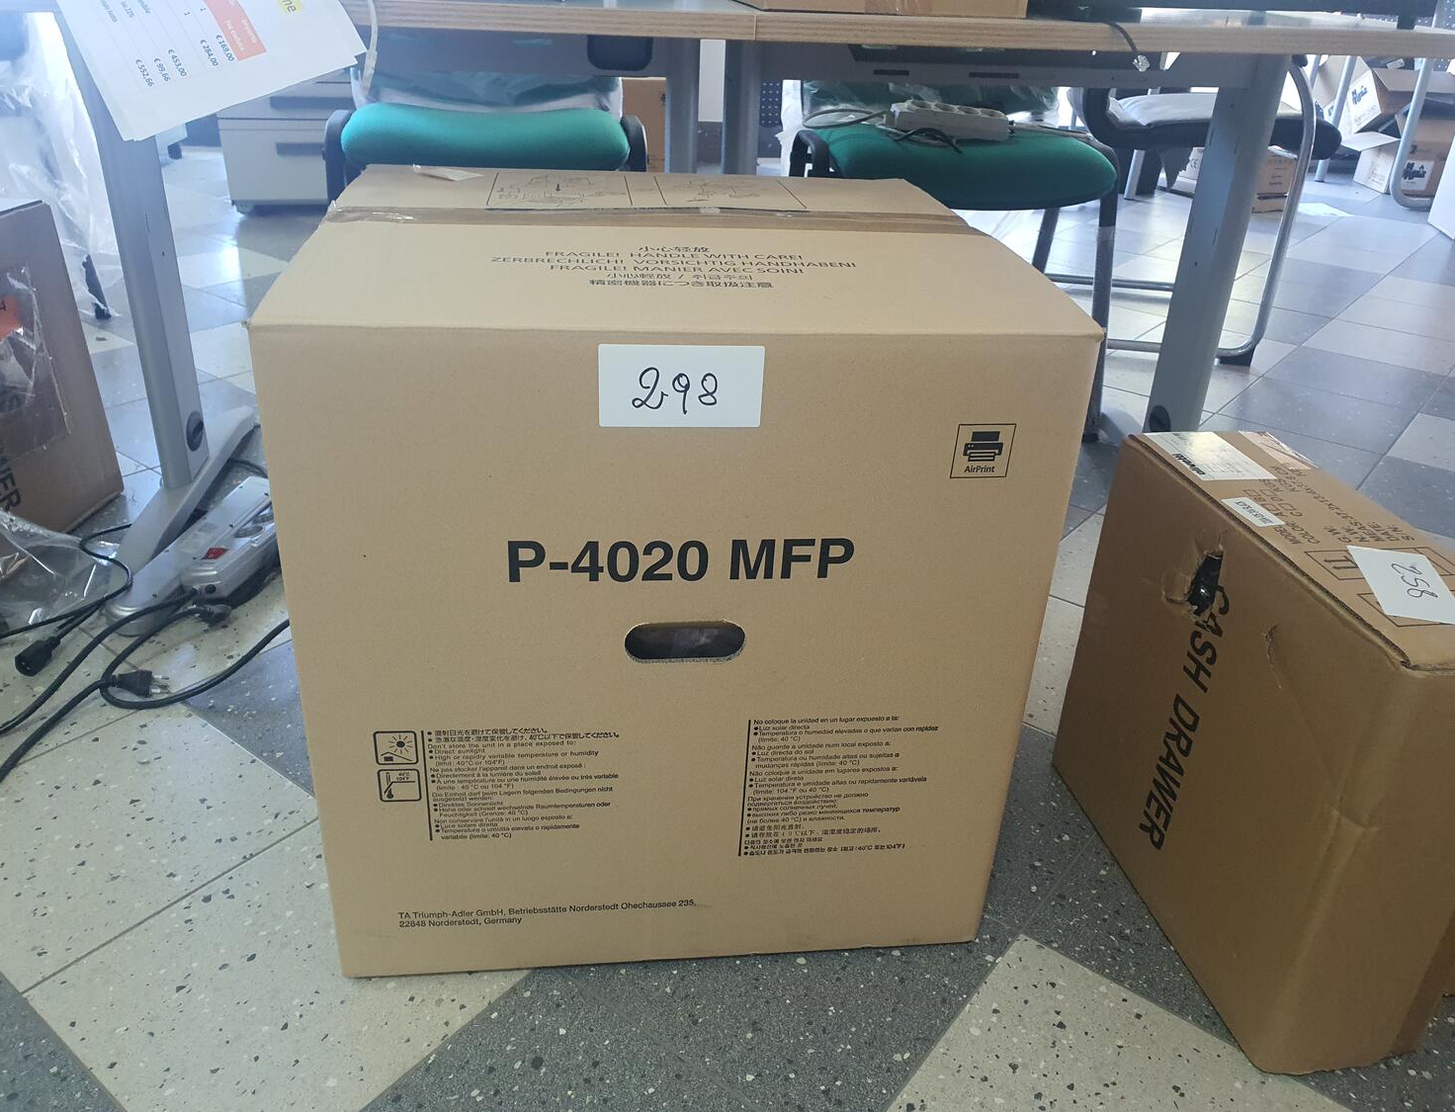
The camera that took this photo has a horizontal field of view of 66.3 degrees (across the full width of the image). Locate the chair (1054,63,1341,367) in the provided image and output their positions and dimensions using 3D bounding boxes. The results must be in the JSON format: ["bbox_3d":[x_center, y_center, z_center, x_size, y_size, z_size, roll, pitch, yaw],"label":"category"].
[{"bbox_3d":[0.991,-0.943,2.516,0.620,0.860,0.580,6,29,7],"label":"chair"}]

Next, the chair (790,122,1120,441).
[{"bbox_3d":[0.410,-0.696,2.061,0.550,0.820,0.590,1,29,-3],"label":"chair"}]

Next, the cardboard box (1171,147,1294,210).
[{"bbox_3d":[1.906,-1.459,4.183,0.190,0.235,0.430,-10,31,-21],"label":"cardboard box"}]

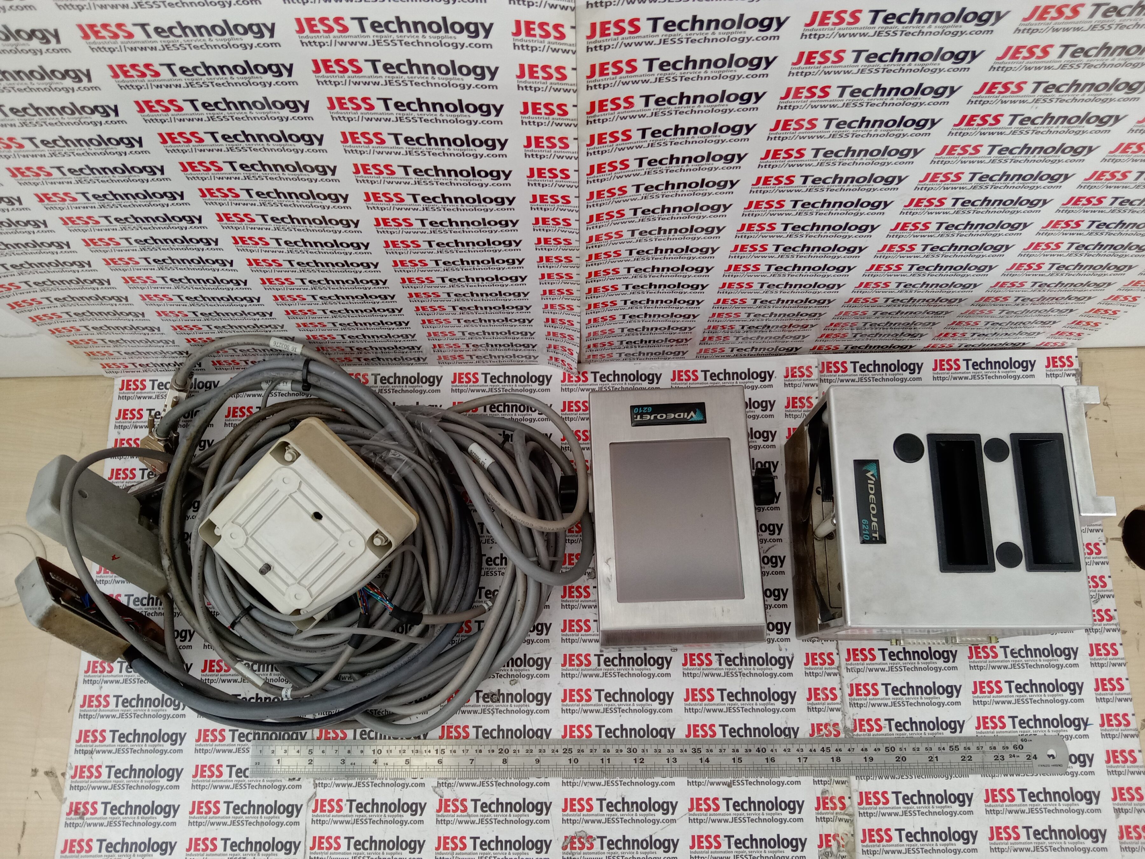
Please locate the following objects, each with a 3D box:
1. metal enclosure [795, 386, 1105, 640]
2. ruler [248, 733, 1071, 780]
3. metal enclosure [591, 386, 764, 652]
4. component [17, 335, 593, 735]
[{"bbox_3d":[0.274,0.069,0.643,0.187,0.147,0.167,0,73,1],"label":"metal enclosure"},{"bbox_3d":[0.065,0.254,0.668,0.636,0.002,0.029,-1,73,1],"label":"ruler"},{"bbox_3d":[0.078,0.074,0.682,0.119,0.077,0.193,-3,73,1],"label":"metal enclosure"},{"bbox_3d":[-0.211,0.078,0.663,0.457,0.124,0.306,0,73,1],"label":"component"}]

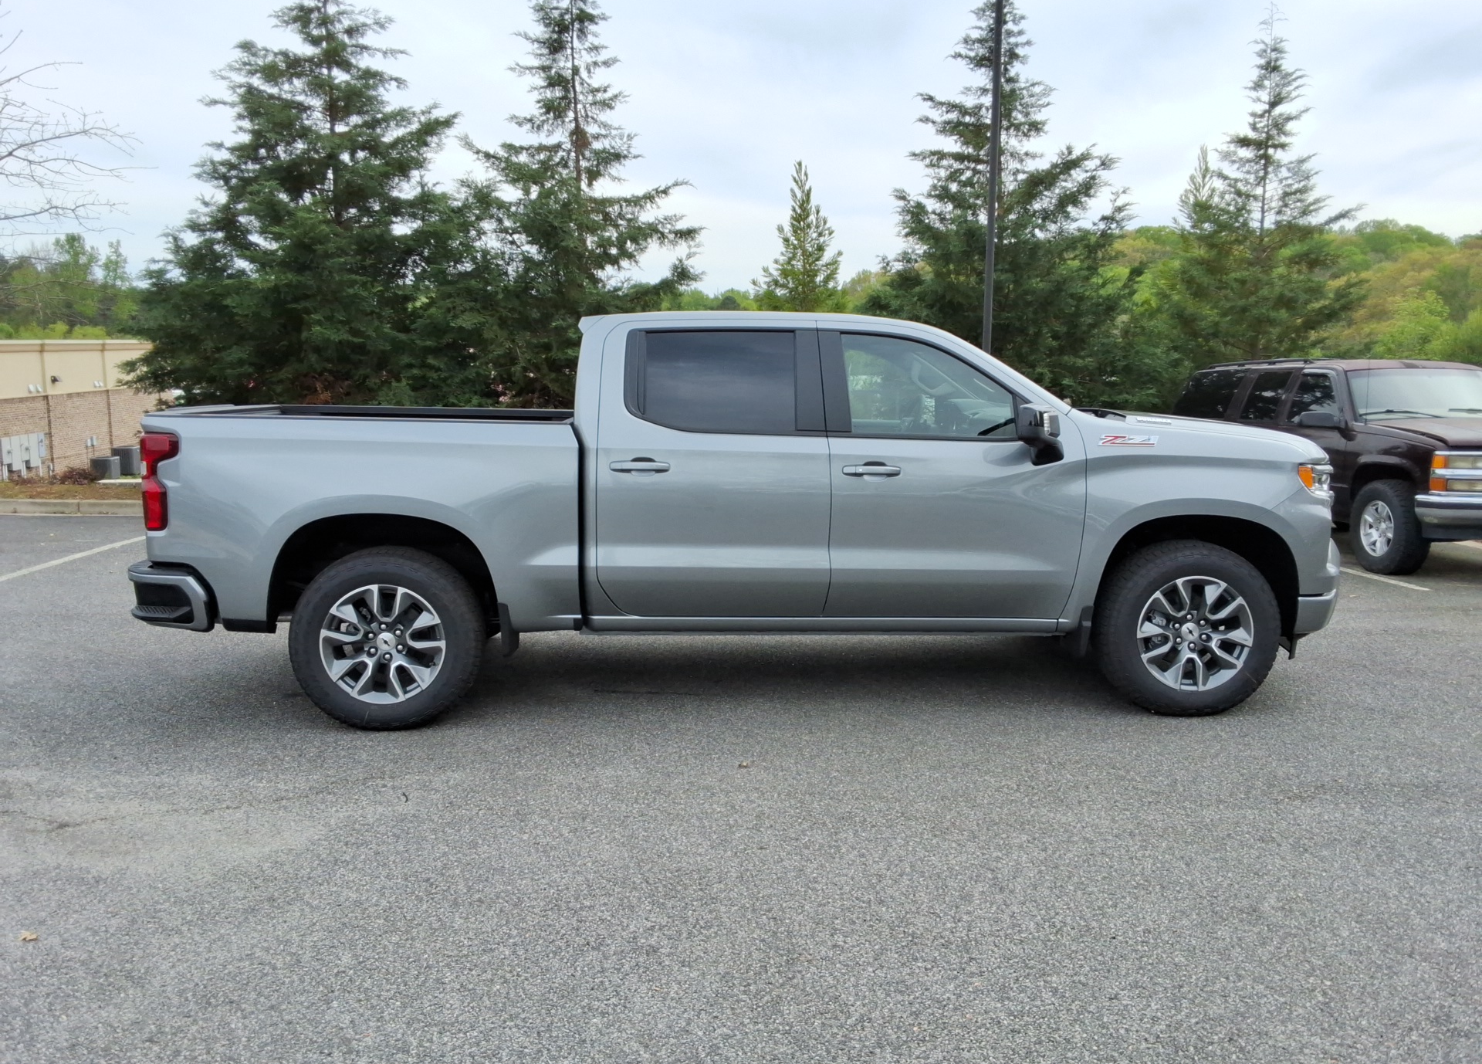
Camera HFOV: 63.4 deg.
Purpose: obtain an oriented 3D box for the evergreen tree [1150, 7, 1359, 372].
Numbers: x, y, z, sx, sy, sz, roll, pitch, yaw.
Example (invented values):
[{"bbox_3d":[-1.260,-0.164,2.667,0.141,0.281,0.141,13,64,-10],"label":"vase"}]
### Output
[{"bbox_3d":[7.928,-4.108,18.422,3.600,7.400,3.600,0,7,0],"label":"evergreen tree"}]

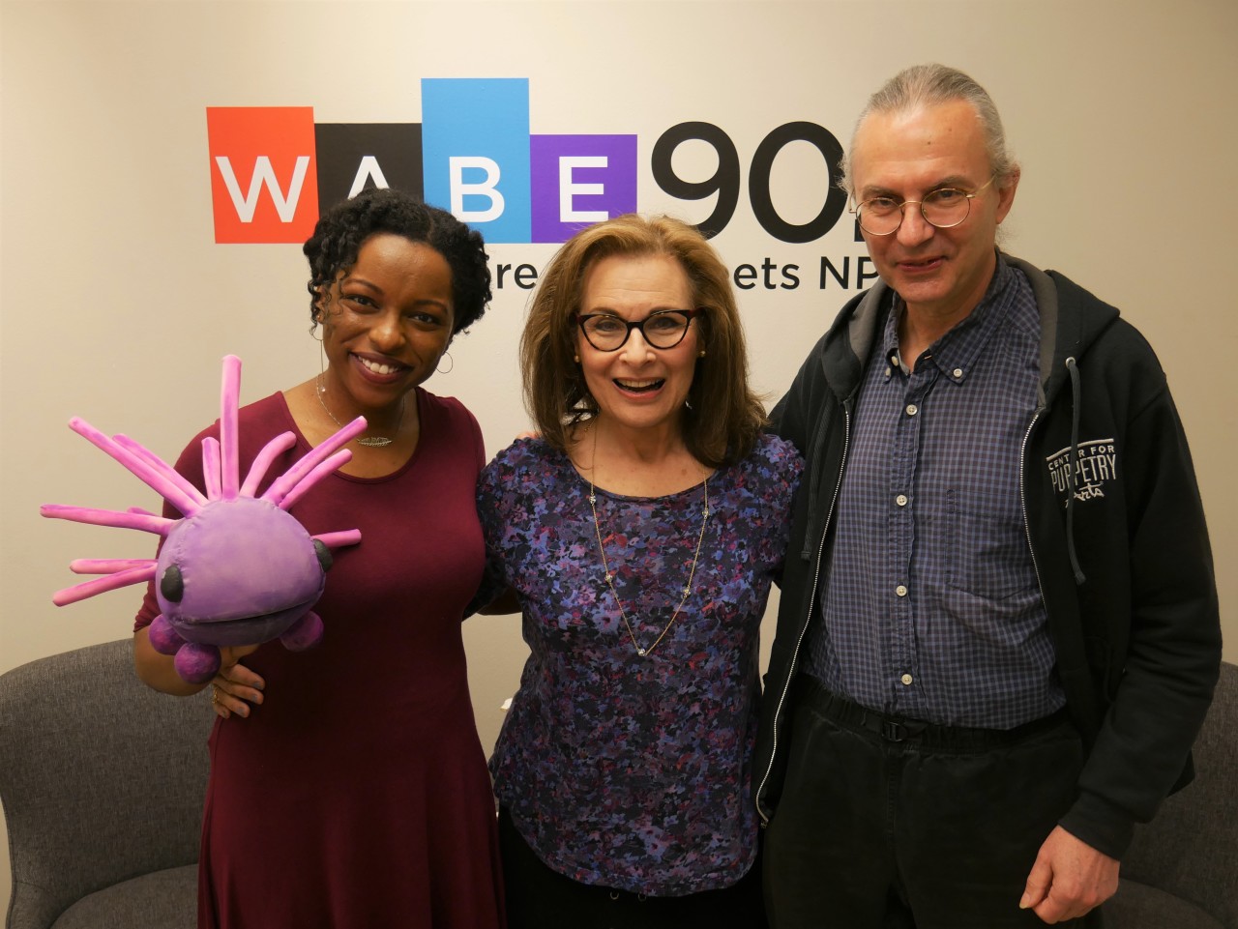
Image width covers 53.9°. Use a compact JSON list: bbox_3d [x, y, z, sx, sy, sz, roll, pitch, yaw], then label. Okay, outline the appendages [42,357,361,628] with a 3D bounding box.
[{"bbox_3d":[-0.382,0.017,1.120,0.280,0.225,0.155,-10,15,-26],"label":"appendages"}]

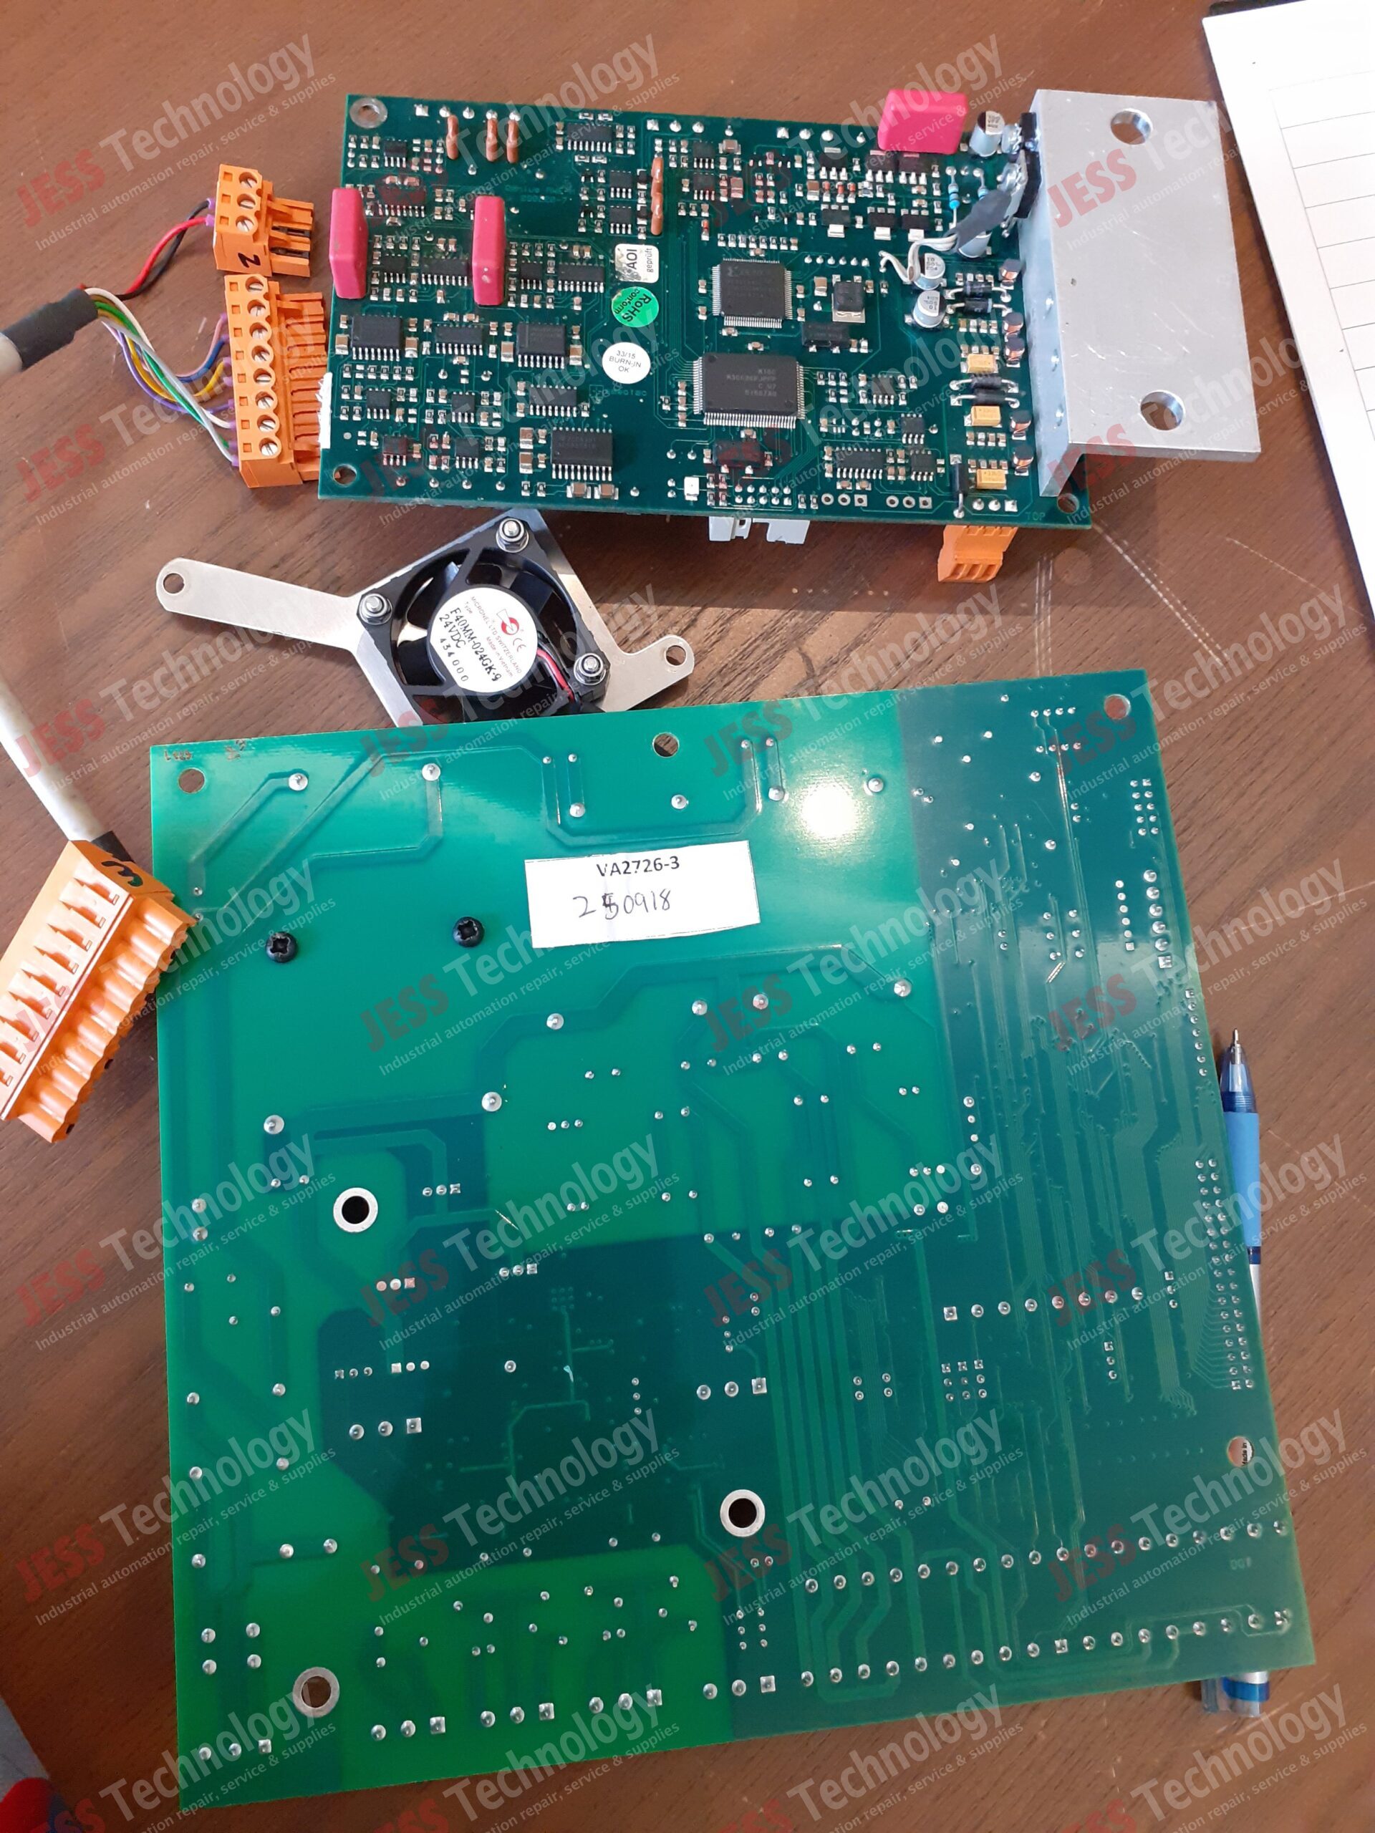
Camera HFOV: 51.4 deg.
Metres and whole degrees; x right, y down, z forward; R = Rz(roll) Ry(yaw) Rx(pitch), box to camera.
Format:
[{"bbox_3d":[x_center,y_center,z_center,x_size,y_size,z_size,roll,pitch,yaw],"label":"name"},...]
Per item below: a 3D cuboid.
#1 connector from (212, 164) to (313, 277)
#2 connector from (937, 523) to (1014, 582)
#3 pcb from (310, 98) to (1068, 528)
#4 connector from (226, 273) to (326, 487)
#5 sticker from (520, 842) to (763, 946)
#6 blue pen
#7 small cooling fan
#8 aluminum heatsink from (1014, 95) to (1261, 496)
[{"bbox_3d":[-0.093,-0.151,0.313,0.020,0.015,0.015,3,82,-12],"label":"connector"},{"bbox_3d":[0.063,-0.082,0.313,0.011,0.025,0.012,1,75,-5],"label":"connector"},{"bbox_3d":[0.005,-0.133,0.303,0.160,0.013,0.100,1,75,-4],"label":"pcb"},{"bbox_3d":[-0.086,-0.115,0.307,0.021,0.013,0.041,-6,84,-5],"label":"connector"},{"bbox_3d":[-0.009,-0.004,0.278,0.044,0.001,0.018,-5,79,-4],"label":"sticker"},{"bbox_3d":[0.114,0.094,0.299,0.012,0.011,0.140,2,83,-4],"label":"blue pen"},{"bbox_3d":[-0.056,-0.056,0.300,0.115,0.018,0.067,3,83,-4],"label":"small cooling fan"},{"bbox_3d":[0.094,-0.133,0.305,0.040,0.019,0.086,1,75,-4],"label":"aluminum heatsink"}]

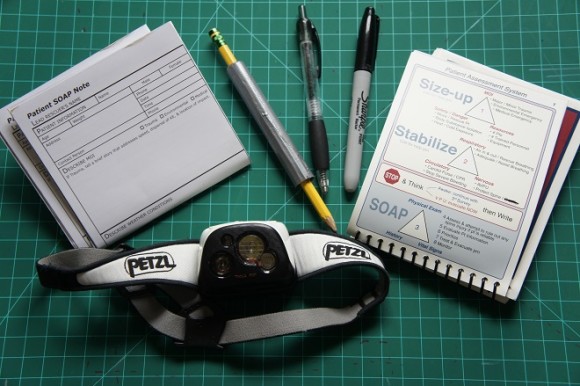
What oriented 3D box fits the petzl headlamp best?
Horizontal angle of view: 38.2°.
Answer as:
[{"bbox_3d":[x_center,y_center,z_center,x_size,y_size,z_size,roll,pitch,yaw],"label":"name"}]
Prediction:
[{"bbox_3d":[-0.046,0.058,0.526,0.217,0.046,0.076,0,82,1],"label":"petzl headlamp"}]

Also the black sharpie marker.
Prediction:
[{"bbox_3d":[0.049,-0.066,0.576,0.013,0.013,0.138,7,74,3],"label":"black sharpie marker"}]

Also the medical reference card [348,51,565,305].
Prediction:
[{"bbox_3d":[0.112,-0.015,0.558,0.109,0.015,0.140,19,75,7],"label":"medical reference card"}]

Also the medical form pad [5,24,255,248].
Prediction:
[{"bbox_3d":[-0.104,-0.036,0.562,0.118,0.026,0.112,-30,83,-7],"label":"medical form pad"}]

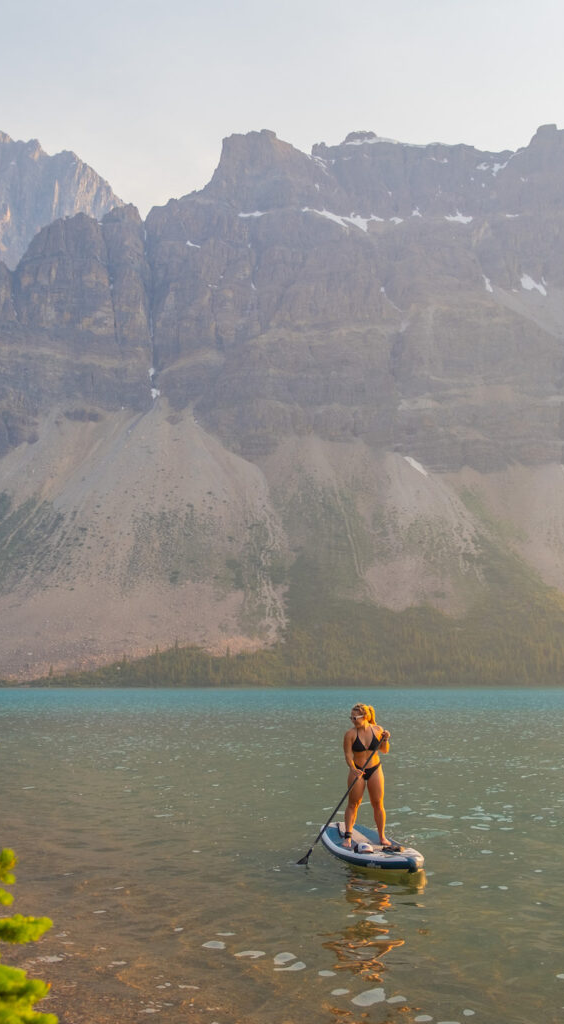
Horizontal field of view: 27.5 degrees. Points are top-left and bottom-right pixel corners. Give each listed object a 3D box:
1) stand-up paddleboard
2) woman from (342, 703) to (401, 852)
[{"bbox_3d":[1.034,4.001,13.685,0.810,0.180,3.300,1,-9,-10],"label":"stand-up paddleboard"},{"bbox_3d":[1.022,3.107,13.588,0.600,1.650,0.450,0,-9,-3],"label":"woman"}]

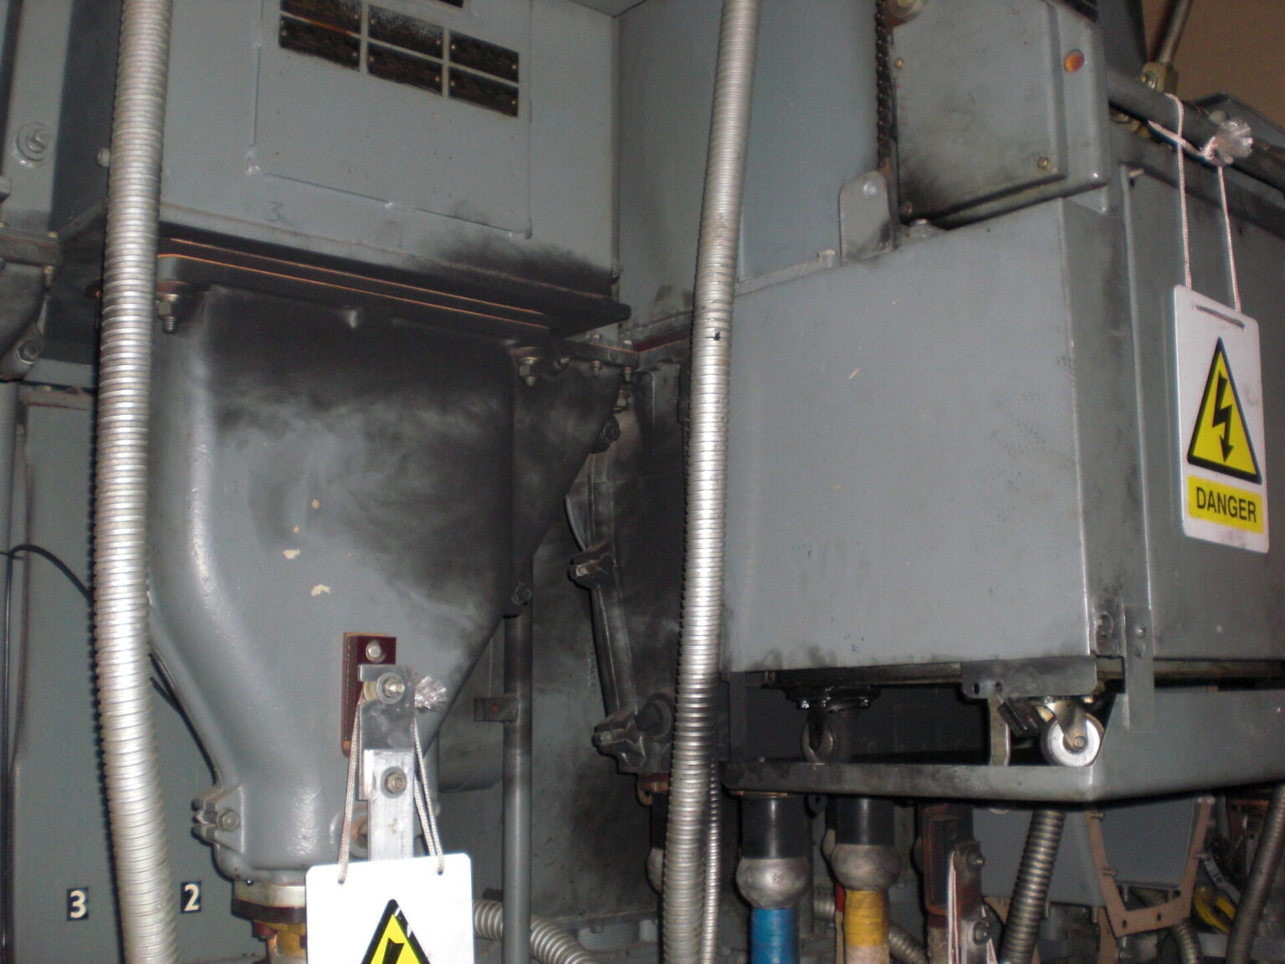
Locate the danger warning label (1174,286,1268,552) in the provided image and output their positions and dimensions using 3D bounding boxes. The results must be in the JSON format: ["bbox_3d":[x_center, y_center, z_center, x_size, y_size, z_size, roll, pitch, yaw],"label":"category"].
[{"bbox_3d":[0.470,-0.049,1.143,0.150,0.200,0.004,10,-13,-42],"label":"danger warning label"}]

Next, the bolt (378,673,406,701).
[{"bbox_3d":[-0.199,0.166,1.136,0.025,0.025,0.021,8,-13,-42],"label":"bolt"}]

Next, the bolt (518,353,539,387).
[{"bbox_3d":[-0.110,-0.108,1.360,0.022,0.030,0.022,8,-13,-42],"label":"bolt"}]

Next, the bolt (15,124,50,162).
[{"bbox_3d":[-0.456,-0.255,1.058,0.031,0.031,0.011,8,-13,-42],"label":"bolt"}]

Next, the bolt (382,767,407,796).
[{"bbox_3d":[-0.194,0.238,1.116,0.025,0.025,0.015,8,-13,-42],"label":"bolt"}]

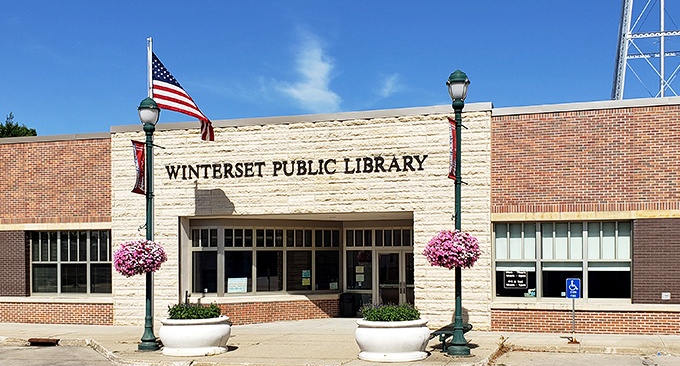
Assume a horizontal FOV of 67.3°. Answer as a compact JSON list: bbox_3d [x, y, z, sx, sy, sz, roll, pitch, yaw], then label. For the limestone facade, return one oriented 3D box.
[{"bbox_3d":[-1.397,1.139,15.185,11.300,6.150,0.800,-1,-1,10],"label":"limestone facade"}]

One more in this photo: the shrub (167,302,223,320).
[{"bbox_3d":[-2.792,2.485,9.800,1.050,0.360,0.950,-1,-1,10],"label":"shrub"}]

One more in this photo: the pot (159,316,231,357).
[{"bbox_3d":[-2.890,3.046,10.200,1.410,0.720,1.410,0,-5,0],"label":"pot"}]

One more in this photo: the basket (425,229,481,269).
[{"bbox_3d":[2.096,1.269,9.600,1.080,0.760,1.020,-1,-1,10],"label":"basket"}]

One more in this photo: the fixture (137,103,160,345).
[{"bbox_3d":[-4.114,0.872,11.000,0.480,5.500,0.480,-1,-1,10],"label":"fixture"}]

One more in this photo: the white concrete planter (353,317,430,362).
[{"bbox_3d":[0.987,2.923,9.600,1.410,0.720,1.410,-1,-5,12],"label":"white concrete planter"}]

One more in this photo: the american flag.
[{"bbox_3d":[-4.181,-2.304,13.600,1.600,2.300,0.500,2,-5,-20],"label":"american flag"}]

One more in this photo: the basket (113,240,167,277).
[{"bbox_3d":[-3.999,1.508,10.200,1.050,0.720,1.030,-1,-5,12],"label":"basket"}]

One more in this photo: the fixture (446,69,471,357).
[{"bbox_3d":[2.274,0.566,9.800,0.460,5.500,0.460,-1,-1,10],"label":"fixture"}]

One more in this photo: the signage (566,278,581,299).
[{"bbox_3d":[5.258,2.380,11.500,0.310,0.455,0.025,-1,-5,12],"label":"signage"}]

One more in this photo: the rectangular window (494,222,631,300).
[{"bbox_3d":[5.829,2.080,13.500,3.380,2.050,0.140,-1,-5,12],"label":"rectangular window"}]

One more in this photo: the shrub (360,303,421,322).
[{"bbox_3d":[0.905,2.329,9.150,1.050,0.360,0.950,-1,-1,10],"label":"shrub"}]

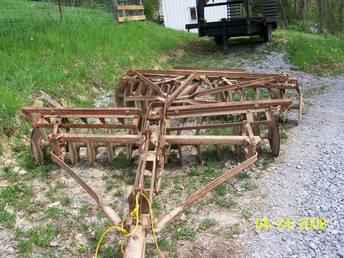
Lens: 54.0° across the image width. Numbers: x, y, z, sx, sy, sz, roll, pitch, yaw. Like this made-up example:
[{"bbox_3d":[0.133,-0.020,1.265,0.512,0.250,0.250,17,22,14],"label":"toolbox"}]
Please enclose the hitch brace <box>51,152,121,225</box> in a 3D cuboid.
[{"bbox_3d":[-0.718,0.419,2.647,0.065,0.060,1.196,-16,27,-35],"label":"hitch brace"}]

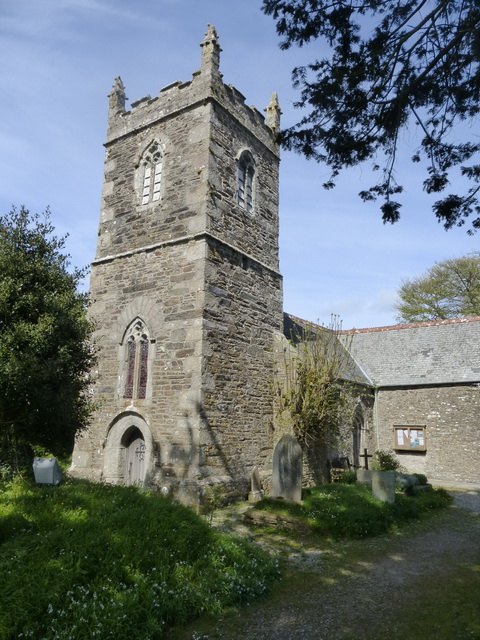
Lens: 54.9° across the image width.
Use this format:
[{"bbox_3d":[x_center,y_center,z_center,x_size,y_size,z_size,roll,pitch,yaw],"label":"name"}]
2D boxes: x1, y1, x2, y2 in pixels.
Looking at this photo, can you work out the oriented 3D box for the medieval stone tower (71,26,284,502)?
[{"bbox_3d":[-1.859,-1.823,16.701,5.247,15.098,4.851,-8,-15,33],"label":"medieval stone tower"}]

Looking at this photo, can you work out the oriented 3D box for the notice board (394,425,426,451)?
[{"bbox_3d":[6.898,4.773,18.653,1.251,0.986,0.130,-8,-15,33],"label":"notice board"}]

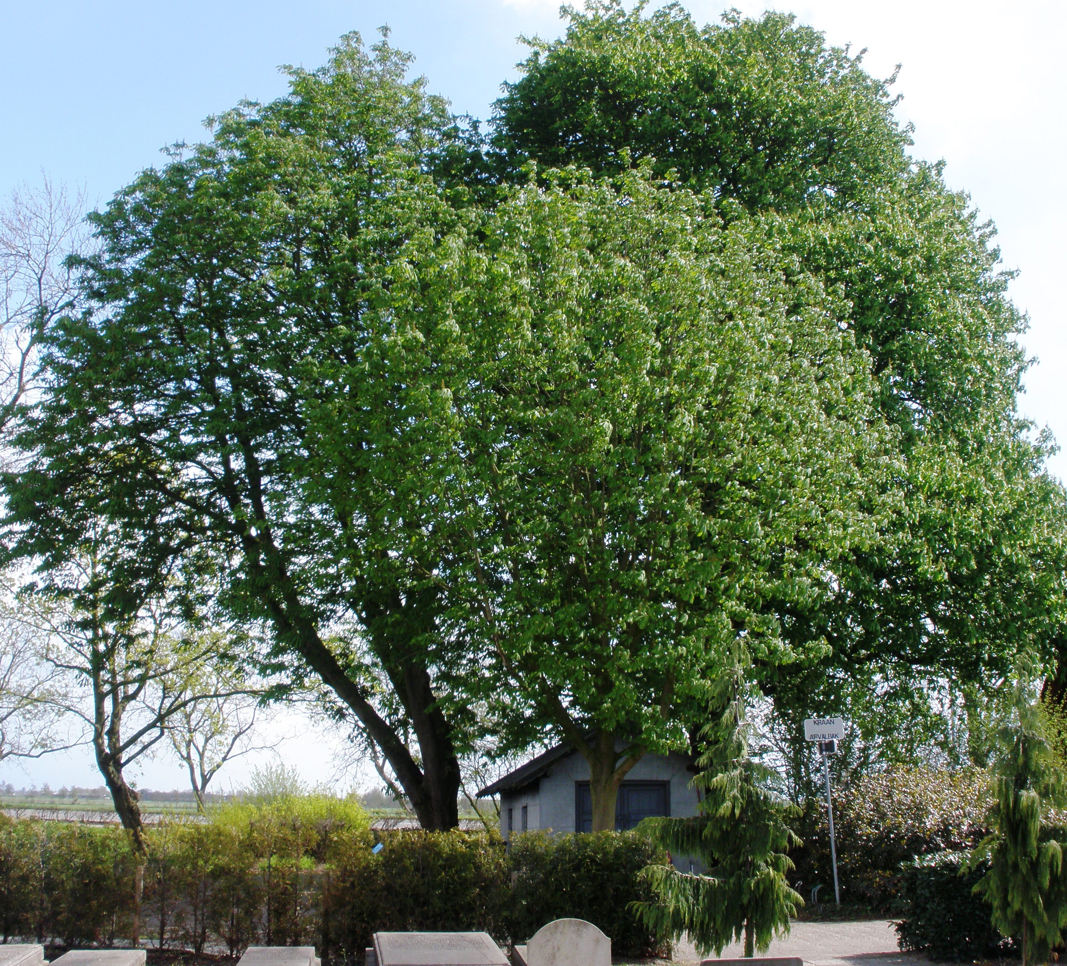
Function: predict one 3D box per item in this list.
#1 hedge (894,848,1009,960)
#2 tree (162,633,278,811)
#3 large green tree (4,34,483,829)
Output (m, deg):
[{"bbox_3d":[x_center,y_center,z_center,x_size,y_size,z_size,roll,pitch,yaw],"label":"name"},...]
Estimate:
[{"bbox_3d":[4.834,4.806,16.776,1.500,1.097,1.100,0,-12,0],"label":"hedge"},{"bbox_3d":[-19.846,15.092,93.878,7.400,11.218,6.800,0,-12,0],"label":"tree"},{"bbox_3d":[-5.927,-0.970,31.888,10.800,18.496,10.000,0,-12,0],"label":"large green tree"}]

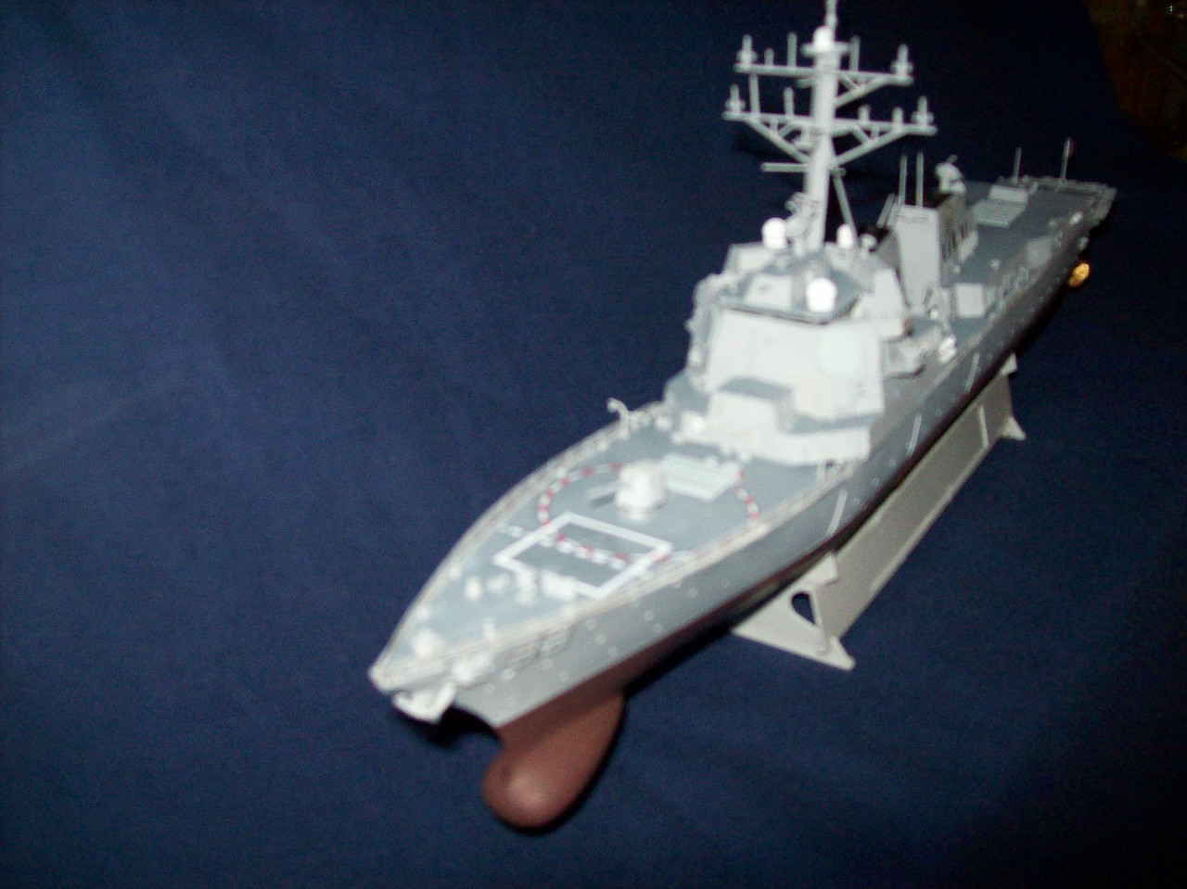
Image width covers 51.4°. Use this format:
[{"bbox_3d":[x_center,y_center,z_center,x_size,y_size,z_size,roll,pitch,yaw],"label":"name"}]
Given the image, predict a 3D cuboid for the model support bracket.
[{"bbox_3d":[0.091,0.008,0.403,0.058,0.034,0.167,14,30,30],"label":"model support bracket"}]

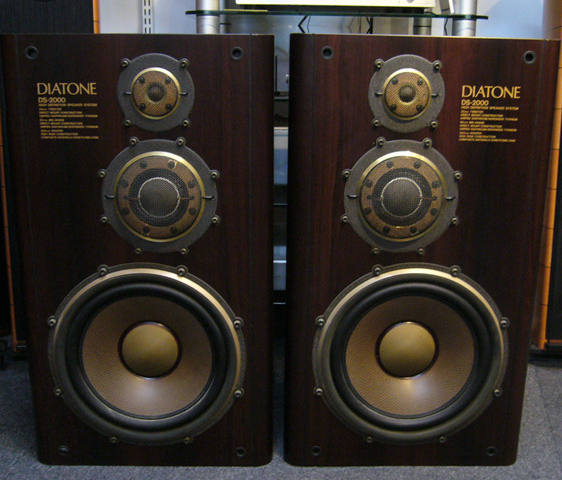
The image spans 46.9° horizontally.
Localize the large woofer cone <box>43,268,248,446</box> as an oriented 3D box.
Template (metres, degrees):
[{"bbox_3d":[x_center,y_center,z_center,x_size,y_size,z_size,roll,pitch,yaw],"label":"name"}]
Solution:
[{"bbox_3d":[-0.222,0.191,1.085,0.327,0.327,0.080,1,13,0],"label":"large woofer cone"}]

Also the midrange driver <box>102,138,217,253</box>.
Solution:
[{"bbox_3d":[-0.189,-0.066,1.007,0.184,0.184,0.045,1,13,0],"label":"midrange driver"}]

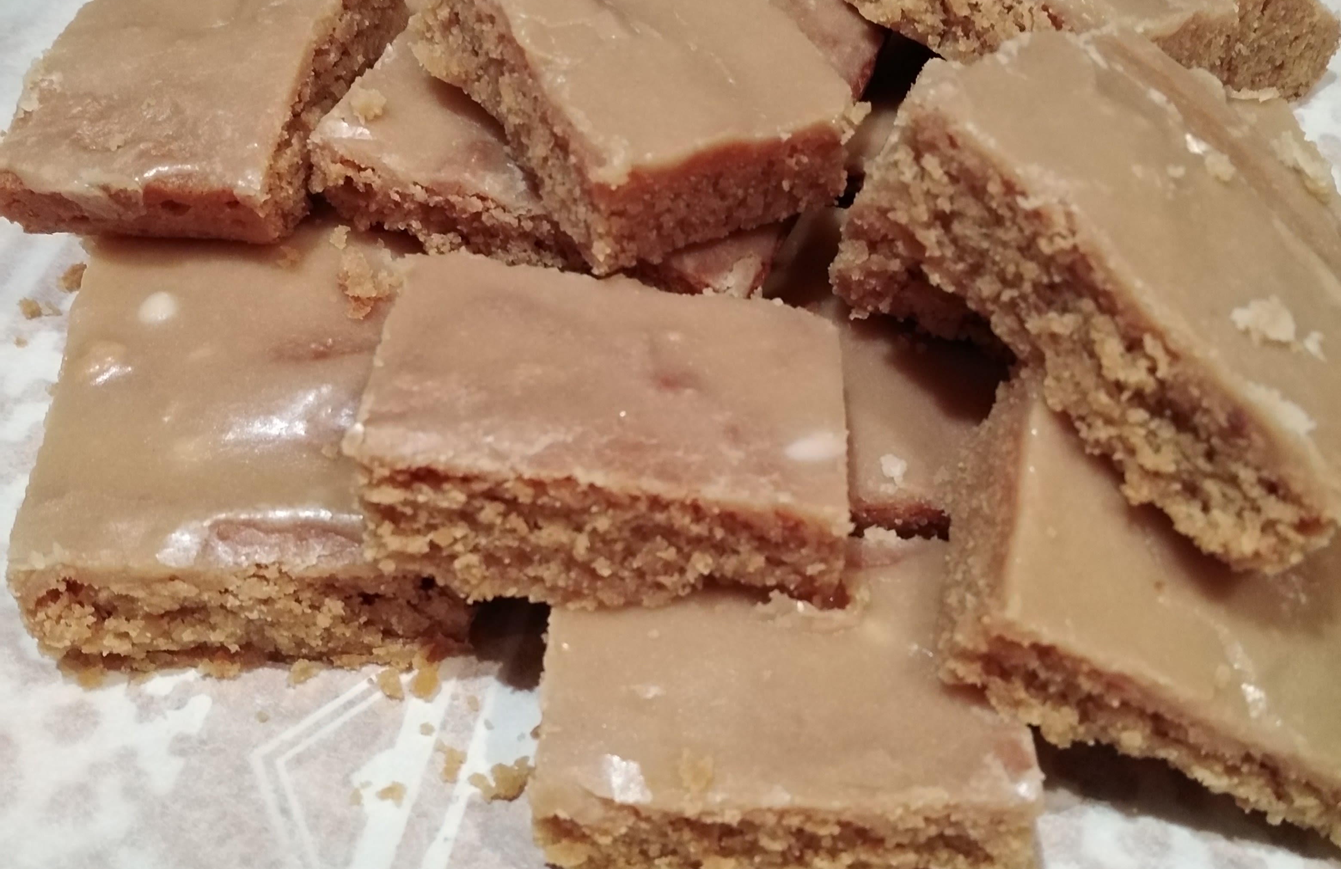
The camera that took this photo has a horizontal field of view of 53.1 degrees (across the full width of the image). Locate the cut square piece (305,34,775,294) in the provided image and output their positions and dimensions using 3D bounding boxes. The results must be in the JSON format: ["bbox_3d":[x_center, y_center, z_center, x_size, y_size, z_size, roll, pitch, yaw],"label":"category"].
[{"bbox_3d":[-0.011,-0.046,0.226,0.078,0.018,0.053,23,57,17],"label":"cut square piece"}]

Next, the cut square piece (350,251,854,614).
[{"bbox_3d":[-0.008,0.001,0.162,0.054,0.022,0.031,7,46,-4],"label":"cut square piece"}]

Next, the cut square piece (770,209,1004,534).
[{"bbox_3d":[0.043,-0.005,0.197,0.054,0.023,0.054,1,52,2],"label":"cut square piece"}]

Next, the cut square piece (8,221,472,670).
[{"bbox_3d":[-0.057,-0.002,0.196,0.055,0.024,0.066,0,53,-7],"label":"cut square piece"}]

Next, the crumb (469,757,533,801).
[{"bbox_3d":[-0.022,0.043,0.172,0.008,0.006,0.005,-2,52,0],"label":"crumb"}]

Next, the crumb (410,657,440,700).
[{"bbox_3d":[-0.033,0.033,0.182,0.004,0.003,0.005,-2,52,0],"label":"crumb"}]

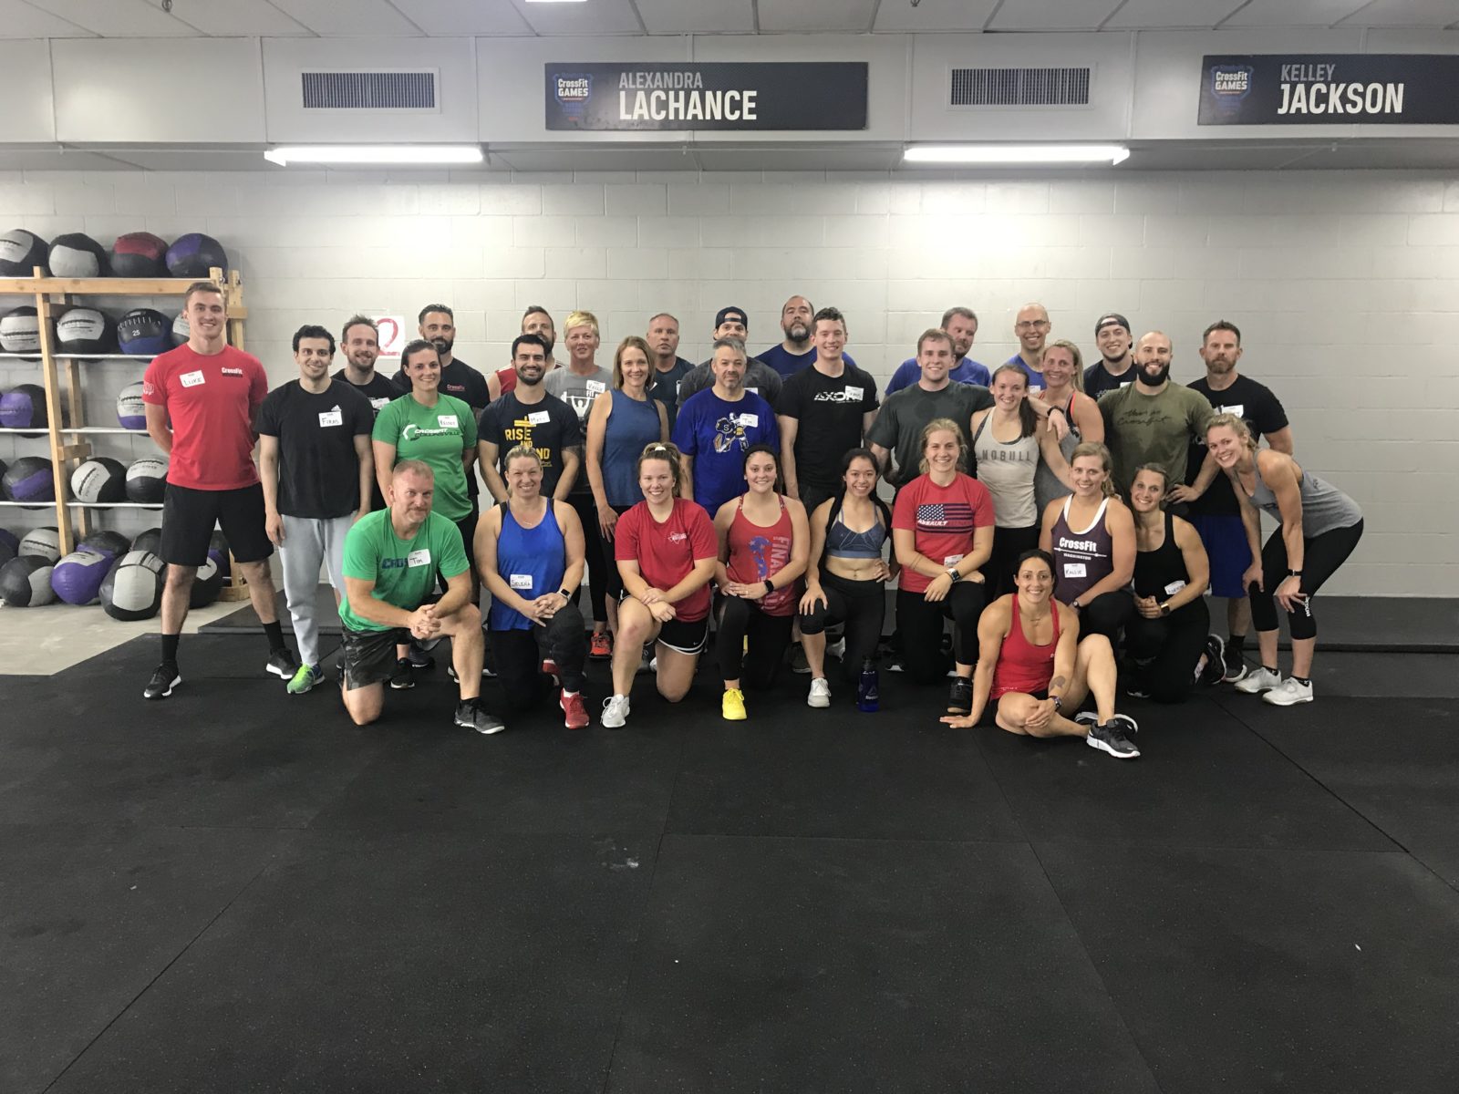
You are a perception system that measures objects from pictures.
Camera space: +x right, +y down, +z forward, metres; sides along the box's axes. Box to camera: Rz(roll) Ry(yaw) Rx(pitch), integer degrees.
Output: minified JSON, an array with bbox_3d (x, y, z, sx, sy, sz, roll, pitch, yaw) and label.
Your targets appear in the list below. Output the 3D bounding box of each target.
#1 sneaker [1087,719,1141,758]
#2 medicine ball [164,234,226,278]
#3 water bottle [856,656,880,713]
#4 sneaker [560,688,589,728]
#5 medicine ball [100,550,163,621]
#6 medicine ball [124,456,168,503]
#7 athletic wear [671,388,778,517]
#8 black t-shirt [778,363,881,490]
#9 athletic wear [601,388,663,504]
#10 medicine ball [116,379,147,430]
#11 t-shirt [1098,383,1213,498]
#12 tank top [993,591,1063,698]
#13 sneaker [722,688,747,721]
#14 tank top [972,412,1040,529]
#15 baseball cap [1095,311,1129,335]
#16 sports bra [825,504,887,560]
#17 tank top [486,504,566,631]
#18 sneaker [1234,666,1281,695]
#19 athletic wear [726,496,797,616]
[{"bbox_3d":[1.584,0.785,4.861,0.095,0.110,0.250,-8,13,-43],"label":"sneaker"},{"bbox_3d":[-3.371,-1.803,7.477,0.350,0.350,0.350,0,10,0],"label":"medicine ball"},{"bbox_3d":[0.633,0.609,5.333,0.086,0.245,0.086,1,10,2],"label":"water bottle"},{"bbox_3d":[-0.692,0.713,5.235,0.100,0.115,0.265,-2,9,-15],"label":"sneaker"},{"bbox_3d":[-3.656,0.262,7.229,0.365,0.385,0.365,0,9,0],"label":"medicine ball"},{"bbox_3d":[-3.692,-0.406,7.578,0.335,0.330,0.335,0,10,0],"label":"medicine ball"},{"bbox_3d":[-0.020,-0.475,5.958,0.540,0.640,0.300,0,9,-1],"label":"athletic wear"},{"bbox_3d":[0.498,-0.589,5.888,0.480,0.650,0.280,0,9,-4],"label":"black t-shirt"},{"bbox_3d":[-0.496,-0.499,5.974,0.310,0.585,0.240,-1,9,-10],"label":"athletic wear"},{"bbox_3d":[-3.760,-0.888,7.597,0.355,0.355,0.355,0,9,0],"label":"medicine ball"},{"bbox_3d":[2.080,-0.501,5.807,0.537,0.600,0.280,3,10,19],"label":"t-shirt"},{"bbox_3d":[1.298,0.438,5.181,0.335,0.470,0.250,1,10,6],"label":"tank top"},{"bbox_3d":[0.021,0.687,5.342,0.102,0.108,0.270,0,9,-2],"label":"sneaker"},{"bbox_3d":[1.373,-0.385,5.858,0.315,0.564,0.240,3,10,16],"label":"tank top"},{"bbox_3d":[2.071,-1.174,6.366,0.180,0.135,0.260,4,-8,22],"label":"baseball cap"},{"bbox_3d":[0.591,-0.074,5.484,0.280,0.260,0.210,1,10,3],"label":"sports bra"},{"bbox_3d":[-0.922,0.077,5.377,0.339,0.558,0.280,-1,9,-7],"label":"tank top"},{"bbox_3d":[2.561,0.629,5.714,0.258,0.115,0.096,-2,10,-16],"label":"sneaker"},{"bbox_3d":[0.150,0.040,5.456,0.330,0.560,0.250,0,9,-3],"label":"athletic wear"}]

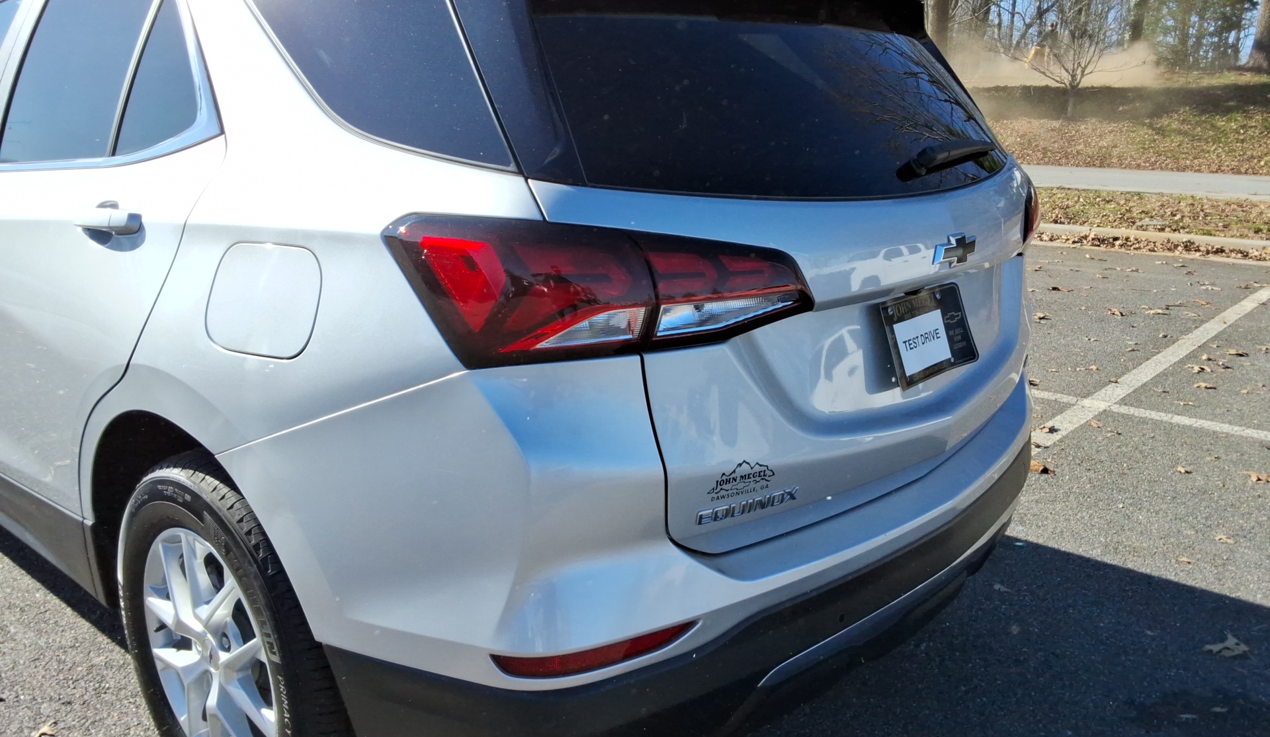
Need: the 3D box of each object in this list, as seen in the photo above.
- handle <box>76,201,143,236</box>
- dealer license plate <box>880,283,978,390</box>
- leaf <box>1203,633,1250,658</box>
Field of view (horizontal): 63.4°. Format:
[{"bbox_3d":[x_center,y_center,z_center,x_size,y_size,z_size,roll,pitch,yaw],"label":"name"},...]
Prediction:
[{"bbox_3d":[-0.915,-0.257,1.752,0.225,0.045,0.050,12,19,39],"label":"handle"},{"bbox_3d":[0.513,-0.059,1.773,0.012,0.152,0.304,-16,0,43],"label":"dealer license plate"},{"bbox_3d":[1.474,0.684,2.554,0.116,0.030,0.108,8,16,28],"label":"leaf"}]

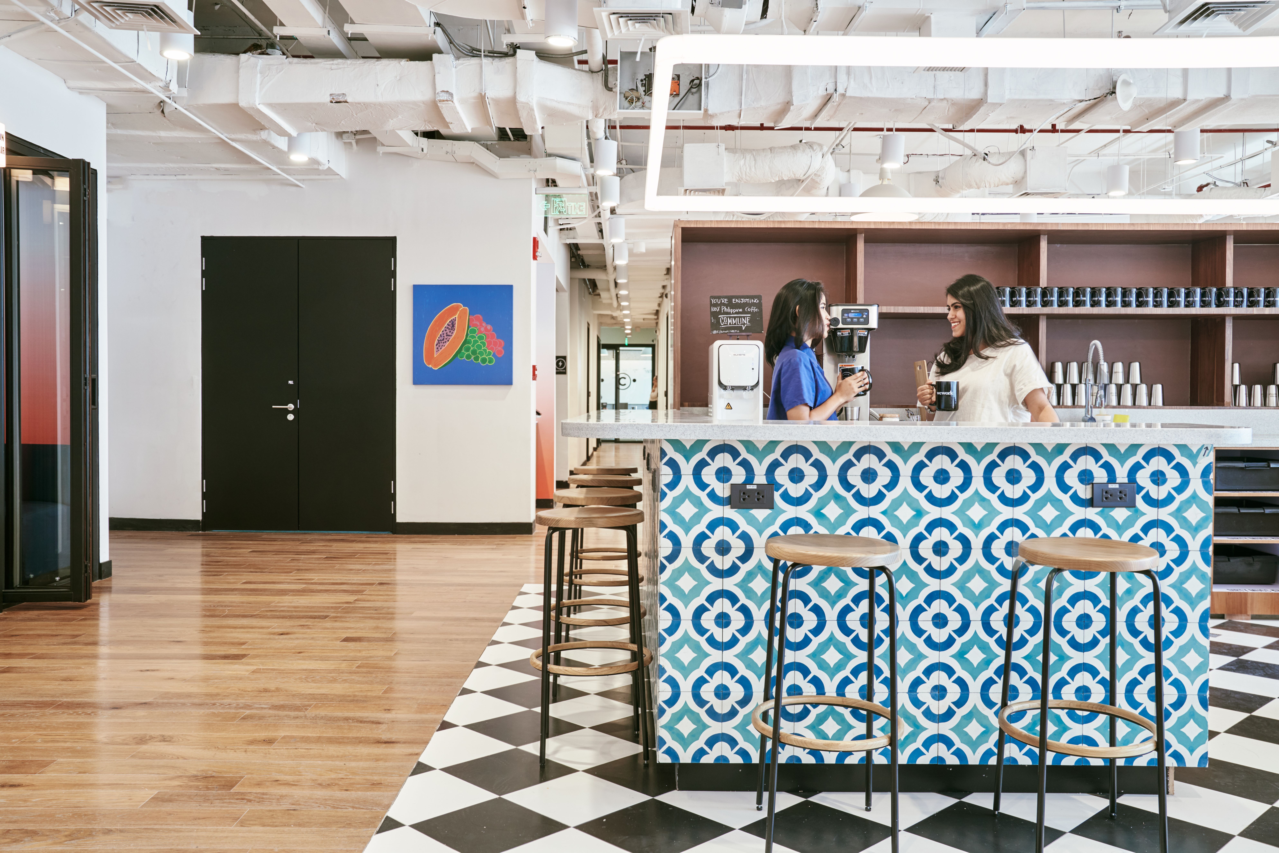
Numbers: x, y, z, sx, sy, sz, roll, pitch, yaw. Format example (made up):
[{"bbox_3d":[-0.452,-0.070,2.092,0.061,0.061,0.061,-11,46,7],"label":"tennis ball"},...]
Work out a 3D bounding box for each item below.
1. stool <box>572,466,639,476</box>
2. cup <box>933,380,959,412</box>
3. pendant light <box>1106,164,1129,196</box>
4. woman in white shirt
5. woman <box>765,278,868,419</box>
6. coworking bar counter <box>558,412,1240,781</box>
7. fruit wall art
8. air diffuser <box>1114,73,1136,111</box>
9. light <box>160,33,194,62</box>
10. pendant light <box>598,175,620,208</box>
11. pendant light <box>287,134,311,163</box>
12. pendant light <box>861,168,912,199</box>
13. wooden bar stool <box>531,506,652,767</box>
[{"bbox_3d":[-0.177,0.585,5.766,0.370,0.740,0.370,1,1,0],"label":"stool"},{"bbox_3d":[1.132,-0.111,4.100,0.112,0.107,0.083,0,1,0],"label":"cup"},{"bbox_3d":[3.393,-1.746,7.810,0.155,0.235,0.155,1,1,0],"label":"pendant light"},{"bbox_3d":[1.313,0.213,4.206,0.480,1.585,0.380,2,2,40],"label":"woman in white shirt"},{"bbox_3d":[0.650,0.221,4.156,0.380,1.560,0.430,0,1,-5],"label":"woman"},{"bbox_3d":[0.694,0.487,4.265,1.810,1.060,2.900,0,1,0],"label":"coworking bar counter"},{"bbox_3d":[-1.442,-0.742,8.982,0.802,0.802,0.040,0,1,0],"label":"fruit wall art"},{"bbox_3d":[2.585,-1.778,5.858,0.200,0.200,0.100,-1,2,-41],"label":"air diffuser"},{"bbox_3d":[-2.048,-1.740,4.881,0.142,0.198,0.142,0,1,0],"label":"light"},{"bbox_3d":[-0.222,-1.817,8.527,0.142,0.198,0.142,0,1,0],"label":"pendant light"},{"bbox_3d":[-2.148,-1.794,6.955,0.142,0.198,0.142,0,1,0],"label":"pendant light"},{"bbox_3d":[1.864,-1.786,8.359,0.520,0.400,0.520,1,1,0],"label":"pendant light"},{"bbox_3d":[-0.148,0.641,3.421,0.380,0.740,0.380,1,1,0],"label":"wooden bar stool"}]

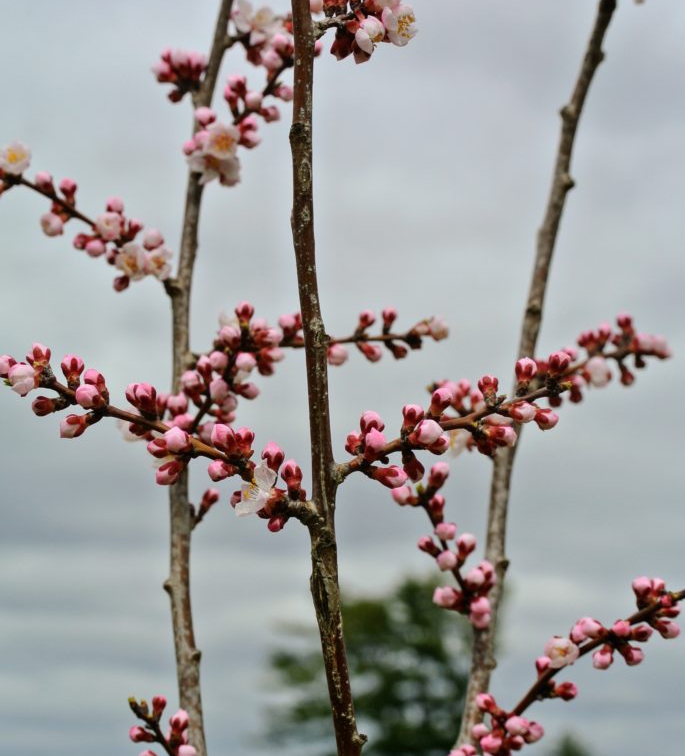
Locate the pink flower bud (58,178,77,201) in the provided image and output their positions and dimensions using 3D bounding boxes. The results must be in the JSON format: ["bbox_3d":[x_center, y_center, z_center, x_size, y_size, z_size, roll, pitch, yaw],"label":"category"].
[{"bbox_3d":[-0.129,-0.089,1.340,0.008,0.010,0.008,3,9,0],"label":"pink flower bud"}]

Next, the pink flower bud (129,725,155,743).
[{"bbox_3d":[-0.090,0.160,1.280,0.011,0.007,0.007,12,0,-9],"label":"pink flower bud"}]

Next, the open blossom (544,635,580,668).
[{"bbox_3d":[0.110,0.137,1.420,0.017,0.015,0.013,0,-6,-3],"label":"open blossom"}]

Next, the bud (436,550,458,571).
[{"bbox_3d":[0.048,0.083,1.290,0.009,0.009,0.011,-2,5,15],"label":"bud"}]

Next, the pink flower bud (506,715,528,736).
[{"bbox_3d":[0.078,0.156,1.280,0.009,0.009,0.011,8,4,-39],"label":"pink flower bud"}]

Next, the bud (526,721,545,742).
[{"bbox_3d":[0.081,0.149,1.200,0.009,0.009,0.009,20,0,34],"label":"bud"}]

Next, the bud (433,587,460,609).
[{"bbox_3d":[0.052,0.110,1.430,0.013,0.011,0.011,6,0,-24],"label":"bud"}]

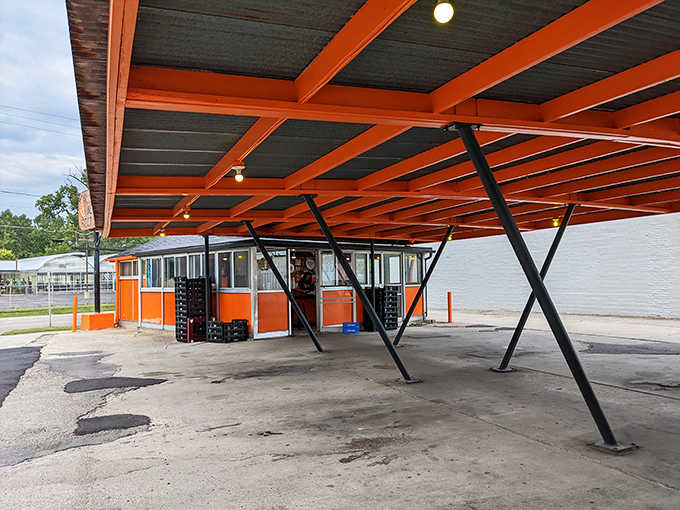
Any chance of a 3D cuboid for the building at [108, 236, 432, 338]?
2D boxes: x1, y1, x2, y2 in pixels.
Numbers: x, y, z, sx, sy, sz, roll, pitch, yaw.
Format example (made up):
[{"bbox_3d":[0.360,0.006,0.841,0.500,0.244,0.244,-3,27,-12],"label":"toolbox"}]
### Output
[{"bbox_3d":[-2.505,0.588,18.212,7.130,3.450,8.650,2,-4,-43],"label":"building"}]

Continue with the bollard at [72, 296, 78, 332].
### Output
[{"bbox_3d":[-7.862,1.773,15.748,0.118,1.050,0.118,2,-4,-43],"label":"bollard"}]

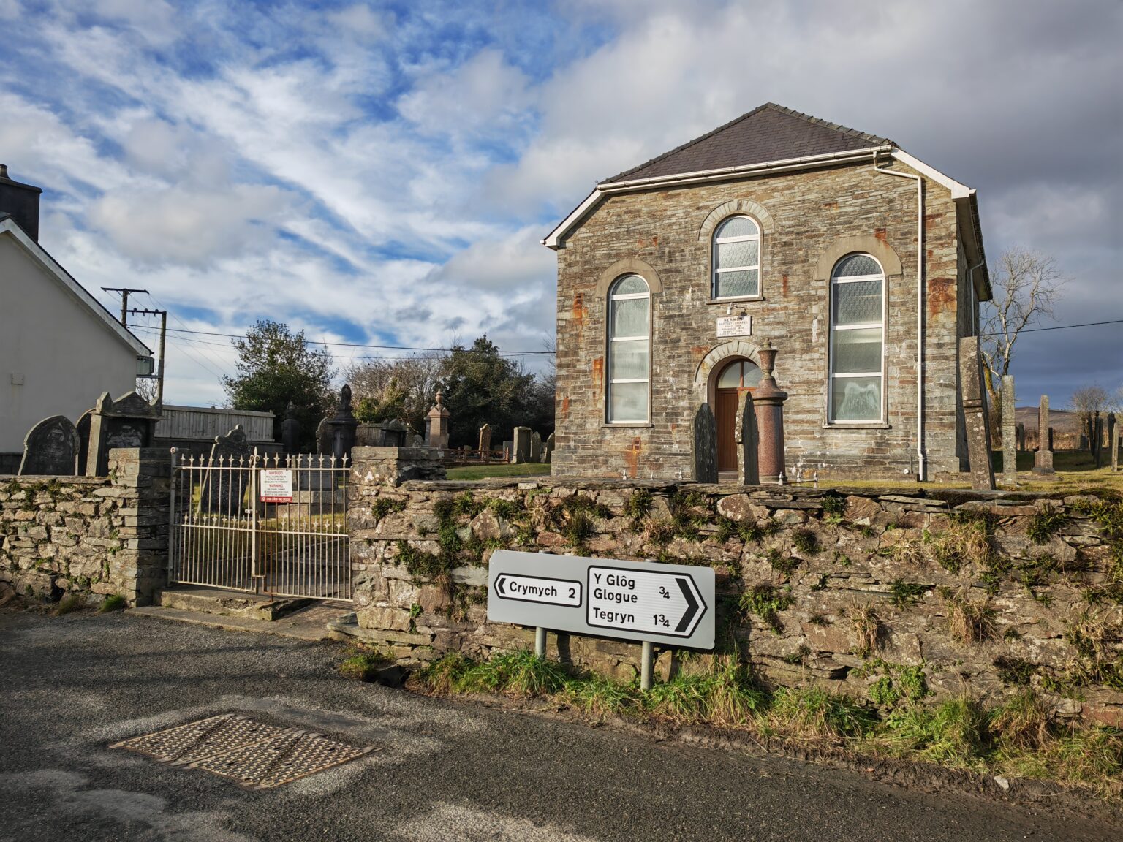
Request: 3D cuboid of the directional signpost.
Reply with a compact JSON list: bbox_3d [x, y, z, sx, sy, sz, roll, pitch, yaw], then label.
[{"bbox_3d":[0.259,1.521,6.674,2.000,0.947,0.140,-1,-5,33],"label":"directional signpost"}]

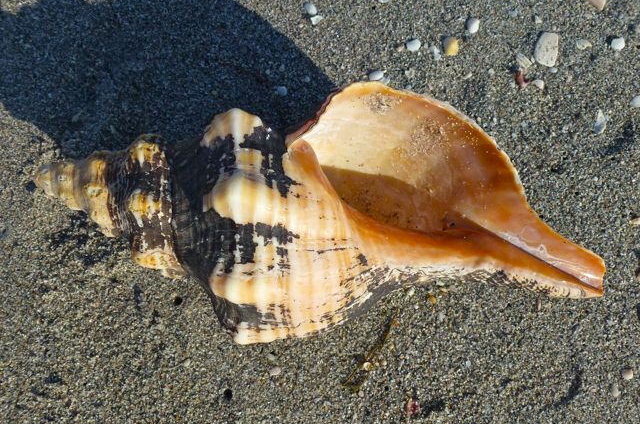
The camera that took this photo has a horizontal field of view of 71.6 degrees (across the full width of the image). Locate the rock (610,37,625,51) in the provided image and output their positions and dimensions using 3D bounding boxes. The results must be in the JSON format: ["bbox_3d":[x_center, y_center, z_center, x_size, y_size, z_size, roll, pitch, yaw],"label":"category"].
[{"bbox_3d":[0.240,-0.135,0.357,0.011,0.008,0.010,0,77,0],"label":"rock"}]

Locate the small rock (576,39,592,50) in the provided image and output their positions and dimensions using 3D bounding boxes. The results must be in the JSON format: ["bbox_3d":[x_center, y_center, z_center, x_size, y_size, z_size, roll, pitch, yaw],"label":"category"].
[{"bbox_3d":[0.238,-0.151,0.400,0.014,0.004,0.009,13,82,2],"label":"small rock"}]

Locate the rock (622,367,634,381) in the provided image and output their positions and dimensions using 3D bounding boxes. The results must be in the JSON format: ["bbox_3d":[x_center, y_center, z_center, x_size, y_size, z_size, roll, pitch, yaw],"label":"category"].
[{"bbox_3d":[0.209,0.110,0.302,0.008,0.006,0.008,9,77,2],"label":"rock"}]

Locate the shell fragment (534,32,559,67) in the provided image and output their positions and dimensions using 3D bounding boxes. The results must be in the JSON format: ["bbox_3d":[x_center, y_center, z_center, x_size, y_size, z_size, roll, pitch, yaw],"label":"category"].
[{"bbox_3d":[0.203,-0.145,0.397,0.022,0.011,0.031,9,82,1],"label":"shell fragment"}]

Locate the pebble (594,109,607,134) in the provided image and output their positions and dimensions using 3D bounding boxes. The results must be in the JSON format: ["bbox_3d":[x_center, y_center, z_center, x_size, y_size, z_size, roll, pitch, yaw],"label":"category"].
[{"bbox_3d":[0.217,-0.070,0.343,0.009,0.006,0.021,15,77,3],"label":"pebble"}]

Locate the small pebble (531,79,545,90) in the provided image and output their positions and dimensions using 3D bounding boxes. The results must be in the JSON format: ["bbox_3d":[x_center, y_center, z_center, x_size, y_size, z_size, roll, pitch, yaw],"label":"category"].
[{"bbox_3d":[0.172,-0.101,0.351,0.010,0.005,0.008,18,78,4],"label":"small pebble"}]

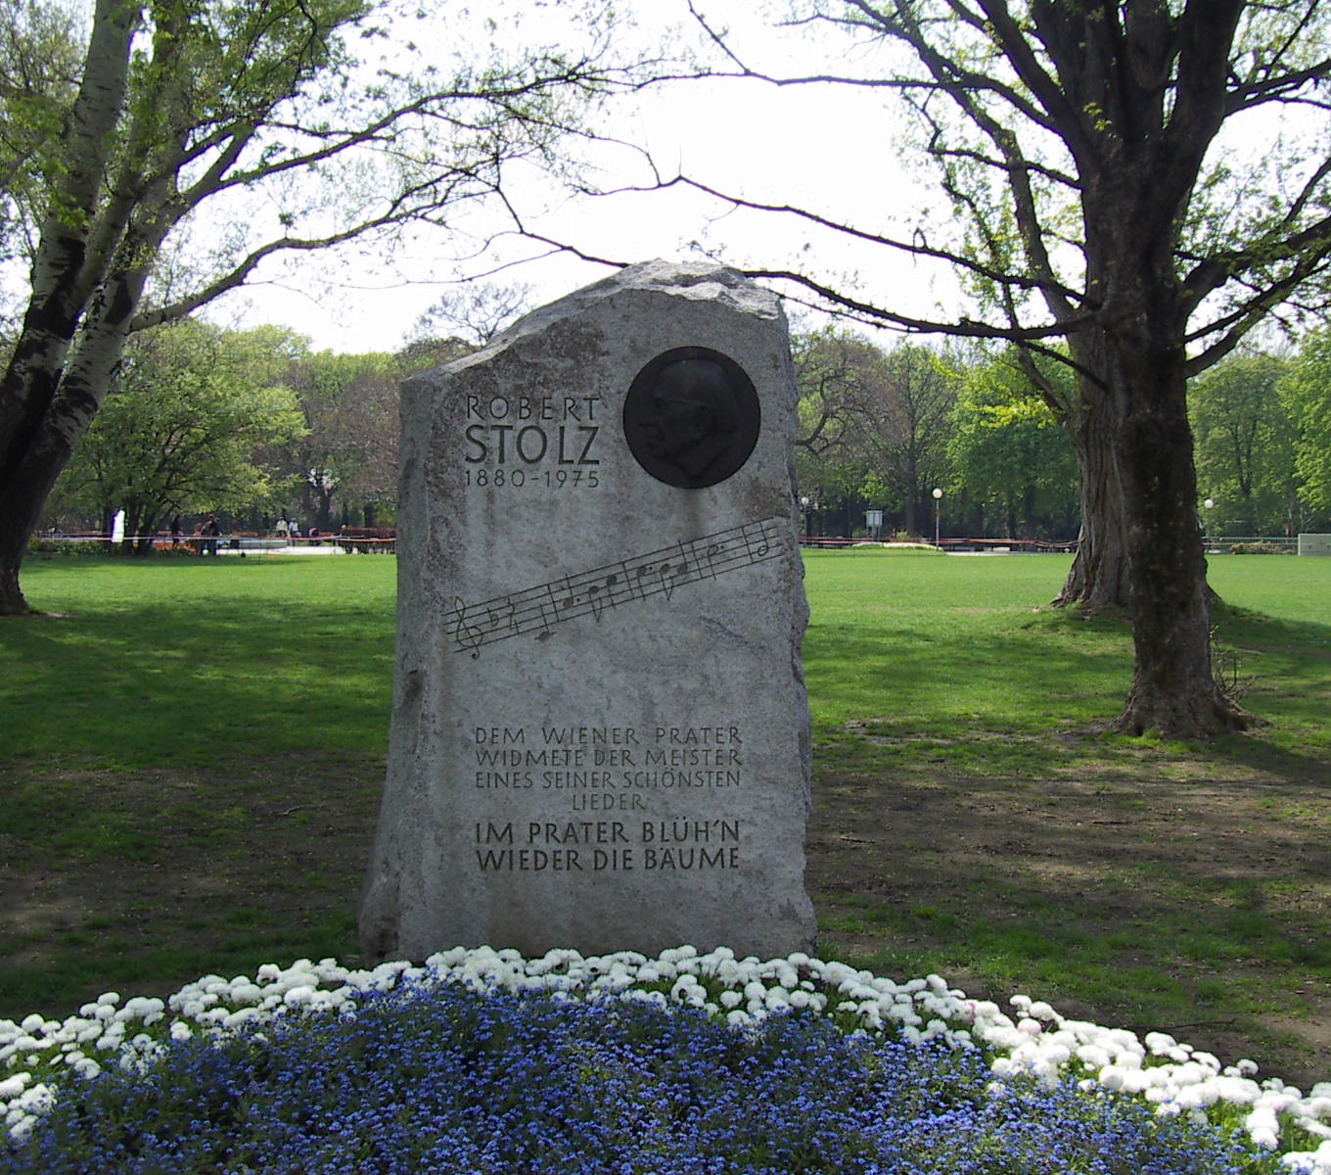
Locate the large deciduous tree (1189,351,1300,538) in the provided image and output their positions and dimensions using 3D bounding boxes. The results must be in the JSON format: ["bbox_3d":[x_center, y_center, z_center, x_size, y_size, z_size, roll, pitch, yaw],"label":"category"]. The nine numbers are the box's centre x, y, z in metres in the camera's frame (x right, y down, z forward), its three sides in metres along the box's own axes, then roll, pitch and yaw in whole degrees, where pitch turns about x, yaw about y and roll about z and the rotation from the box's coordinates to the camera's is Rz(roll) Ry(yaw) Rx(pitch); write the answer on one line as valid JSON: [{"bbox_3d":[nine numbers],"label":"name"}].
[{"bbox_3d":[37.783,-9.189,105.711,8.600,12.420,8.800,0,2,0],"label":"large deciduous tree"}]

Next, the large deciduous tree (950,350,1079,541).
[{"bbox_3d":[22.335,-8.804,101.723,9.350,12.180,9.300,0,2,0],"label":"large deciduous tree"}]

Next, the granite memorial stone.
[{"bbox_3d":[-0.240,0.076,5.178,1.380,2.200,0.480,0,2,-6],"label":"granite memorial stone"}]

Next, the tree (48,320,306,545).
[{"bbox_3d":[-21.060,-6.515,69.791,11.460,9.940,10.500,0,2,0],"label":"tree"}]

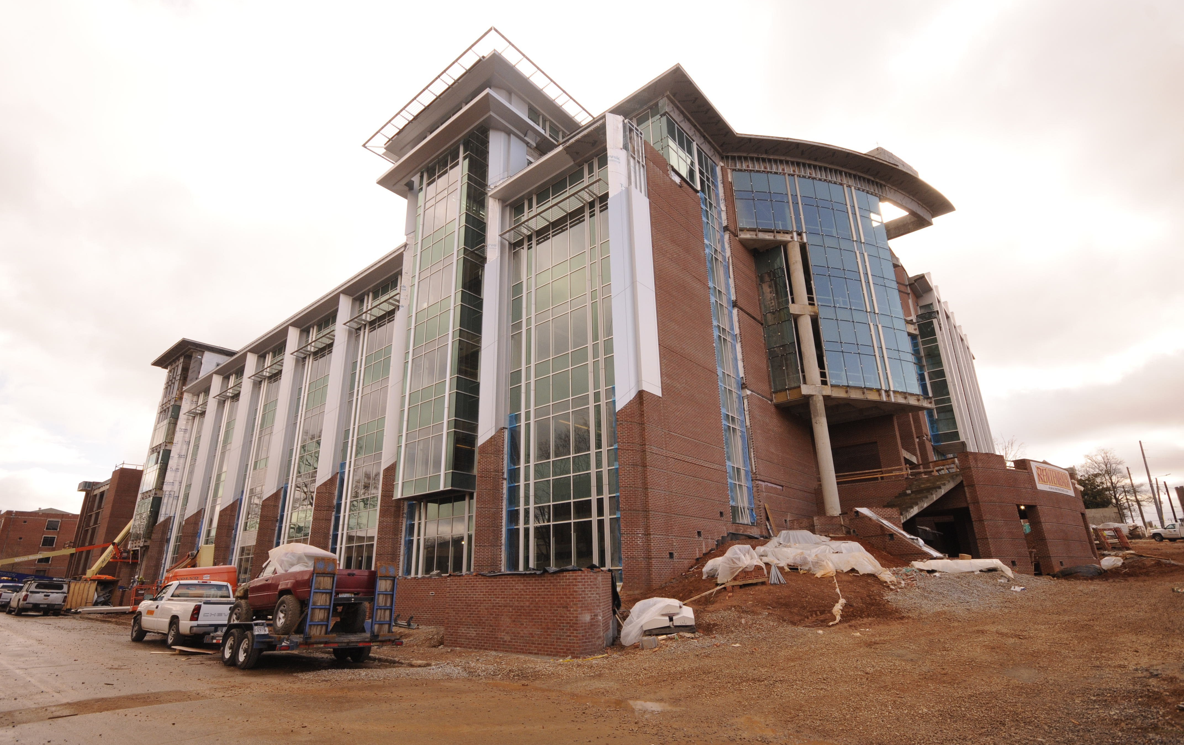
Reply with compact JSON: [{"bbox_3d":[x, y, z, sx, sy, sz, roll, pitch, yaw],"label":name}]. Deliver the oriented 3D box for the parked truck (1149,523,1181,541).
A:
[{"bbox_3d":[61.959,16.706,61.788,1.950,1.870,5.400,3,-20,-11],"label":"parked truck"}]

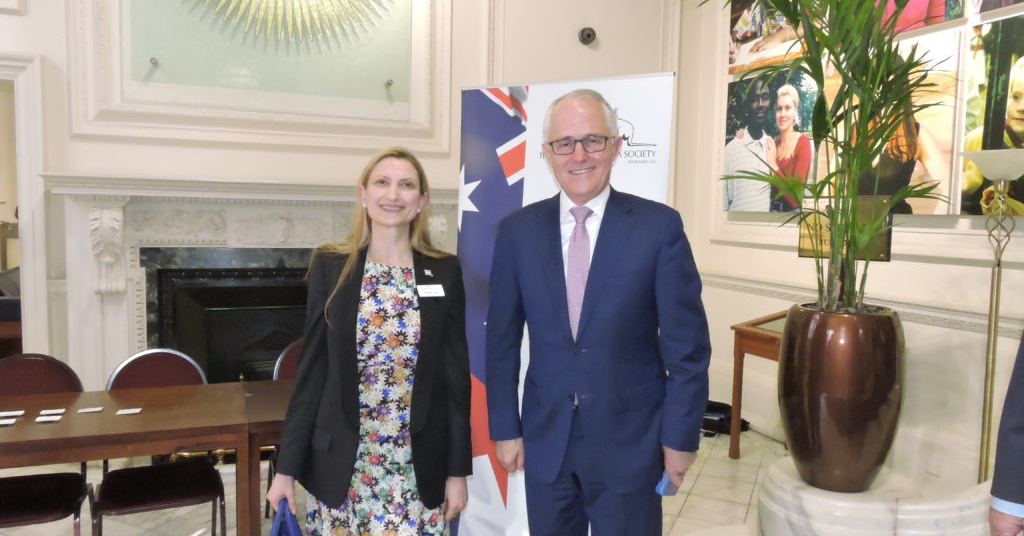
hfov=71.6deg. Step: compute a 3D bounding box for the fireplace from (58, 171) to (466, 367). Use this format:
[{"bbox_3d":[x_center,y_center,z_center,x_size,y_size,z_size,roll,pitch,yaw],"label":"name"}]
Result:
[{"bbox_3d":[-1.452,0.327,4.457,2.491,1.699,0.340,0,4,-19],"label":"fireplace"}]

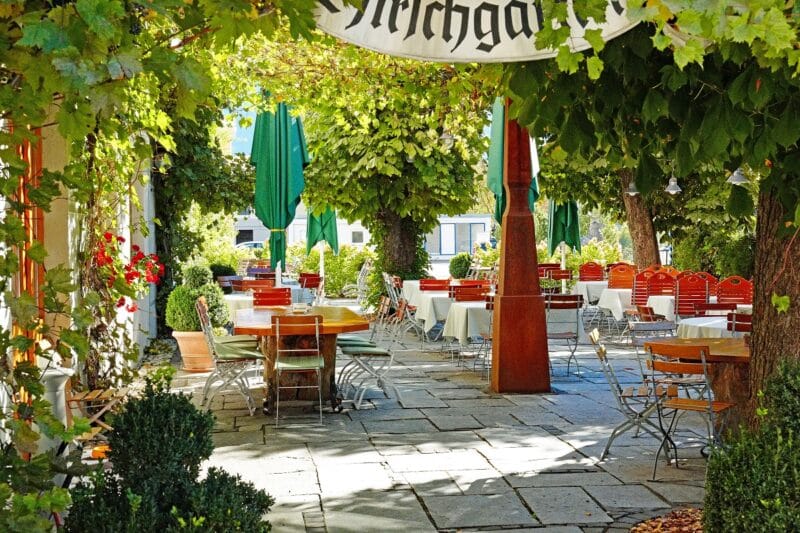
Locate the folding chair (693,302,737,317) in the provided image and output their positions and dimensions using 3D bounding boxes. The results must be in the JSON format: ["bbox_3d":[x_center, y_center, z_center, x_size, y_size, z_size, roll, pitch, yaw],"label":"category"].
[{"bbox_3d":[3.148,0.800,10.746,0.440,0.880,0.530,0,2,-8],"label":"folding chair"}]

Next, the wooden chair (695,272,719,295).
[{"bbox_3d":[3.803,0.589,13.722,0.430,1.040,0.570,0,2,0],"label":"wooden chair"}]

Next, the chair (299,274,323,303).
[{"bbox_3d":[-1.384,0.597,15.928,0.430,0.880,0.520,-1,2,-37],"label":"chair"}]

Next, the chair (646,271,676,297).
[{"bbox_3d":[3.253,0.592,13.620,0.430,1.040,0.570,0,2,0],"label":"chair"}]

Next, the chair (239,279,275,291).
[{"bbox_3d":[-1.814,0.663,14.294,0.440,0.880,0.530,0,2,-8],"label":"chair"}]

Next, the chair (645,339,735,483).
[{"bbox_3d":[1.833,0.900,6.996,0.450,0.870,0.550,0,3,33],"label":"chair"}]

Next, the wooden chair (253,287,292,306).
[{"bbox_3d":[-1.367,0.733,11.746,0.430,0.880,0.520,0,2,0],"label":"wooden chair"}]

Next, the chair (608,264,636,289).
[{"bbox_3d":[3.417,0.510,16.680,0.450,1.000,0.550,0,2,-8],"label":"chair"}]

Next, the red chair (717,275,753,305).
[{"bbox_3d":[3.642,0.602,12.039,0.460,0.970,0.560,-1,2,8],"label":"red chair"}]

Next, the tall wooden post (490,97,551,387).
[{"bbox_3d":[1.135,-0.260,10.710,0.500,2.900,0.500,-1,2,-3],"label":"tall wooden post"}]

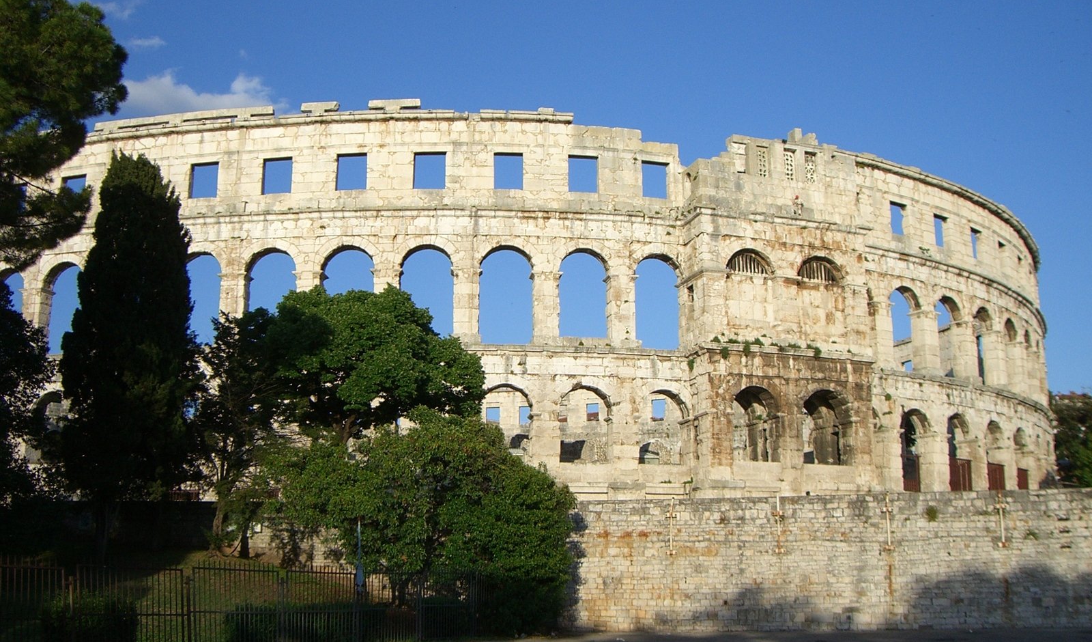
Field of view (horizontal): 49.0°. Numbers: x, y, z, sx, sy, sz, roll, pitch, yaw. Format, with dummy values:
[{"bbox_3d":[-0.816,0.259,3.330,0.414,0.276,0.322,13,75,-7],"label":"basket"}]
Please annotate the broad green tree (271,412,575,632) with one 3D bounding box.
[{"bbox_3d":[-3.294,5.323,32.159,8.167,5.833,7.200,1,-14,-6],"label":"broad green tree"}]

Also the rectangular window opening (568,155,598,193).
[{"bbox_3d":[2.481,-9.716,81.033,1.998,2.570,0.600,2,-14,-9],"label":"rectangular window opening"}]

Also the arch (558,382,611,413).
[{"bbox_3d":[2.464,5.134,77.621,3.456,1.919,1.100,2,-14,-9],"label":"arch"}]

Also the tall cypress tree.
[{"bbox_3d":[-12.004,0.772,34.307,4.144,11.931,4.144,5,-15,-19],"label":"tall cypress tree"}]

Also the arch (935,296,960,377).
[{"bbox_3d":[30.359,1.311,91.010,3.456,6.457,1.000,11,-18,-38],"label":"arch"}]

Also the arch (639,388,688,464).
[{"bbox_3d":[7.530,7.074,78.807,3.500,5.070,1.300,3,-14,-14],"label":"arch"}]

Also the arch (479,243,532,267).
[{"bbox_3d":[-2.634,-4.155,79.216,3.456,1.609,1.000,1,-14,-5],"label":"arch"}]

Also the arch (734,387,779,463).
[{"bbox_3d":[13.302,6.710,77.363,3.200,4.995,1.100,4,-15,-17],"label":"arch"}]

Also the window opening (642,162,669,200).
[{"bbox_3d":[7.485,-9.541,82.556,1.980,2.570,0.700,3,-14,-13],"label":"window opening"}]

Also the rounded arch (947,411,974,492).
[{"bbox_3d":[30.552,9.998,89.653,3.500,6.100,1.300,11,-17,-38],"label":"rounded arch"}]

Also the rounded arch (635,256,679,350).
[{"bbox_3d":[7.411,-1.189,81.190,3.190,6.620,1.200,3,-13,-13],"label":"rounded arch"}]

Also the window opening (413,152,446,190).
[{"bbox_3d":[-7.812,-10.011,81.038,2.170,2.610,0.700,0,-13,0],"label":"window opening"}]

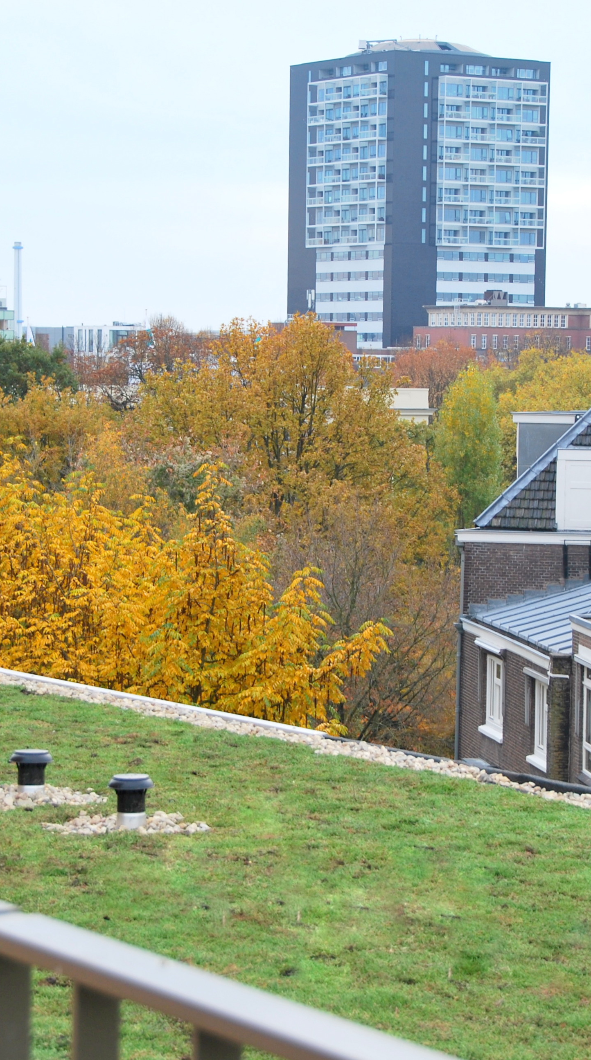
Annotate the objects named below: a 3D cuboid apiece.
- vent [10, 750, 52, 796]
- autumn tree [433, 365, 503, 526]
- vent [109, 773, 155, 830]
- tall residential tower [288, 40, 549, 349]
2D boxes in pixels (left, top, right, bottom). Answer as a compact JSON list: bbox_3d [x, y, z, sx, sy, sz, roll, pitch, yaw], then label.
[{"bbox_3d":[-1.181,1.086,13.000,0.190,0.210,0.190,1,4,0],"label":"vent"},{"bbox_3d":[5.752,-0.405,98.357,3.200,10.224,3.200,1,4,0],"label":"autumn tree"},{"bbox_3d":[-0.681,1.132,12.120,0.190,0.220,0.190,1,4,0],"label":"vent"},{"bbox_3d":[18.815,-47.896,451.695,28.464,55.963,29.623,-2,5,-31],"label":"tall residential tower"}]

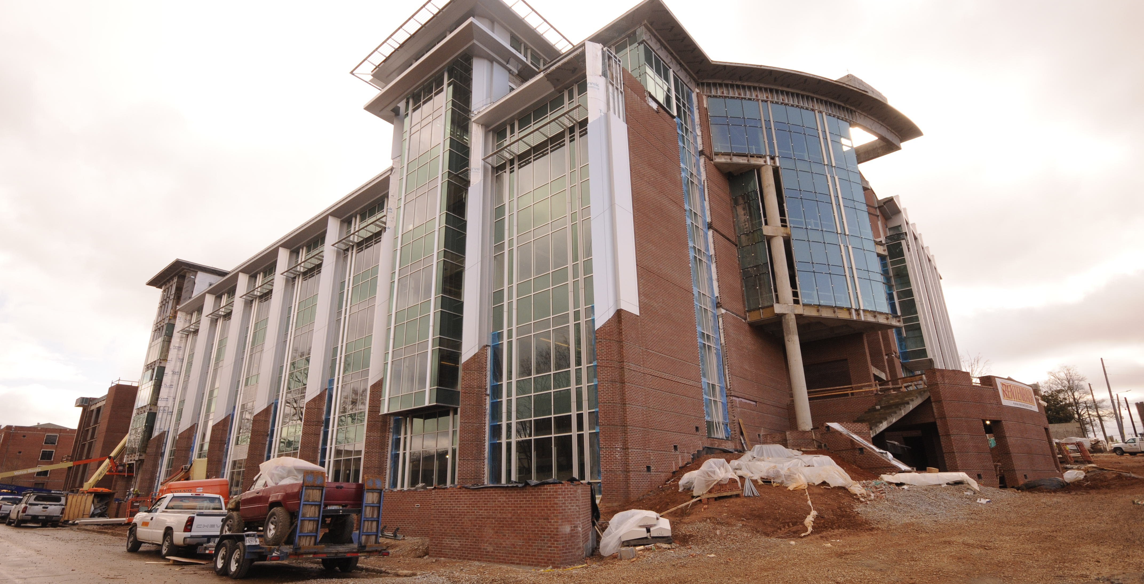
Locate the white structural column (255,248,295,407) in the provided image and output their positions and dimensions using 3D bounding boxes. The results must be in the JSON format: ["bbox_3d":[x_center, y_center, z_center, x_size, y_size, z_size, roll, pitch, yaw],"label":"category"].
[{"bbox_3d":[-25.319,3.174,48.902,1.144,14.676,1.343,-17,-24,38],"label":"white structural column"}]

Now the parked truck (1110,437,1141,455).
[{"bbox_3d":[61.959,16.706,61.788,1.950,1.870,5.400,3,-20,-11],"label":"parked truck"}]

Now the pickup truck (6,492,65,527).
[{"bbox_3d":[-34.747,14.063,37.055,5.600,1.920,2.000,-19,-26,41],"label":"pickup truck"}]

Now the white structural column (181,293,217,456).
[{"bbox_3d":[-38.907,7.659,59.761,1.144,15.373,1.343,-17,-24,38],"label":"white structural column"}]

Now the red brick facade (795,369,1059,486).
[{"bbox_3d":[21.407,7.923,32.198,19.000,6.200,4.200,10,-23,-28],"label":"red brick facade"}]

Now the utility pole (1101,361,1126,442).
[{"bbox_3d":[73.940,15.143,77.965,0.300,12.250,0.300,-13,-22,39],"label":"utility pole"}]

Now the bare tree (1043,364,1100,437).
[{"bbox_3d":[74.934,16.489,85.000,7.200,10.754,7.200,-17,-24,38],"label":"bare tree"}]

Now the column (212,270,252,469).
[{"bbox_3d":[-32.085,5.764,54.194,1.144,15.771,1.343,-17,-24,38],"label":"column"}]

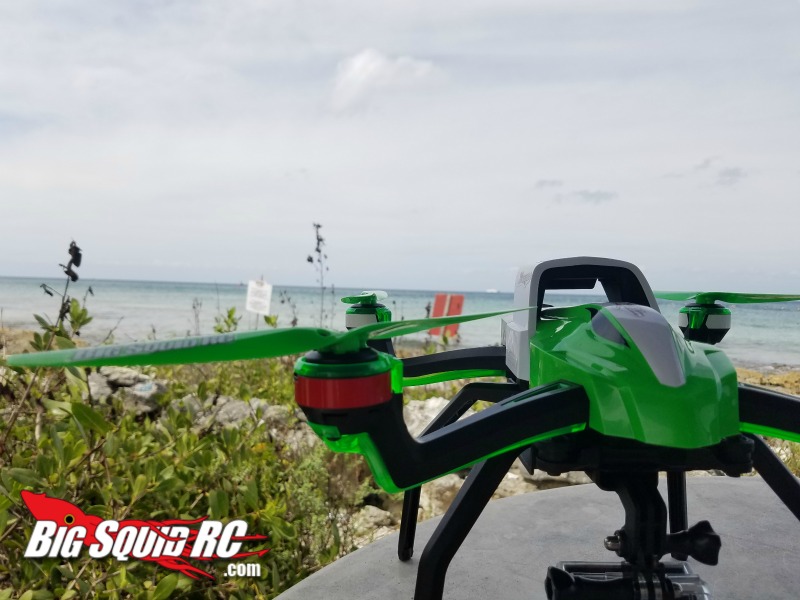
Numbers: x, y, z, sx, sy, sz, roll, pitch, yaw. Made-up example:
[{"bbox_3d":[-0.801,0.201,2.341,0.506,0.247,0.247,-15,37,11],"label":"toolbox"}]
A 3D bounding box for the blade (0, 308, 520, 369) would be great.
[{"bbox_3d":[-0.021,0.013,0.224,0.210,0.011,0.026,-4,5,-37],"label":"blade"}]

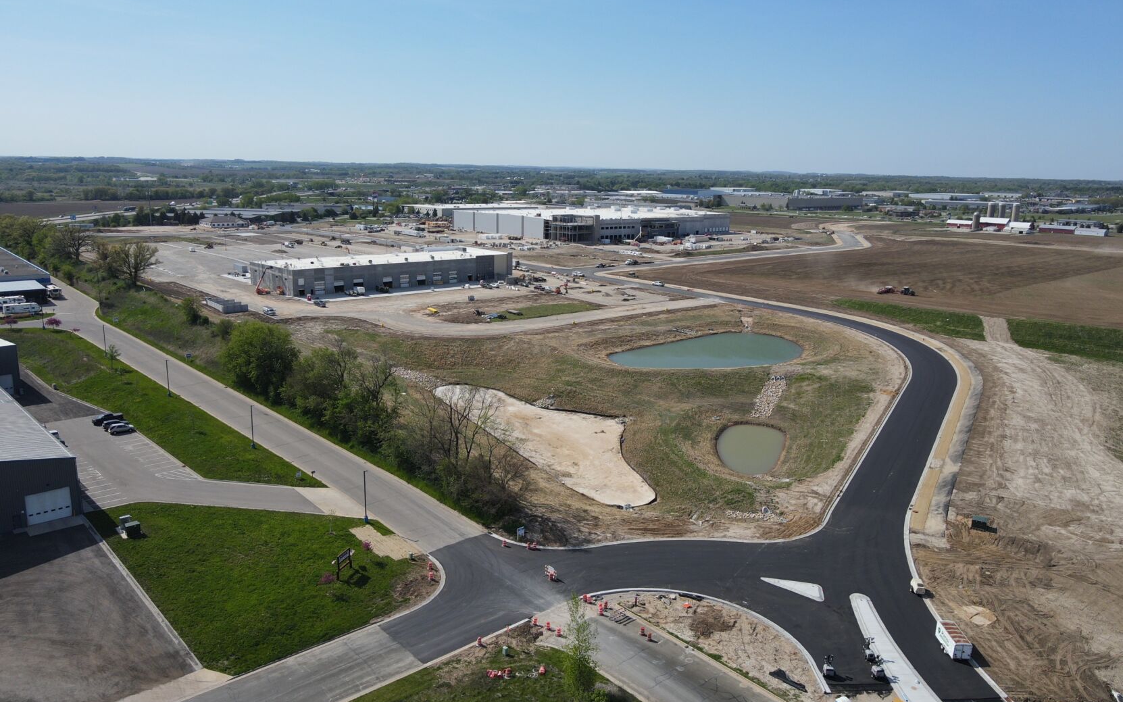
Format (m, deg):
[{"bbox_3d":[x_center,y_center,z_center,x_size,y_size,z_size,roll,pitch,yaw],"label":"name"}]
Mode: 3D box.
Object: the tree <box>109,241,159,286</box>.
[{"bbox_3d":[-195.270,-39.515,353.662,21.000,19.000,20.000,1,13,0],"label":"tree"}]

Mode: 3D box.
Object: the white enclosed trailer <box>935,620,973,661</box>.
[{"bbox_3d":[49.402,36.610,98.219,2.110,2.560,5.160,2,13,1],"label":"white enclosed trailer"}]

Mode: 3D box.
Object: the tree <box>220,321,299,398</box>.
[{"bbox_3d":[-76.643,2.062,197.699,18.000,16.800,17.500,1,13,0],"label":"tree"}]

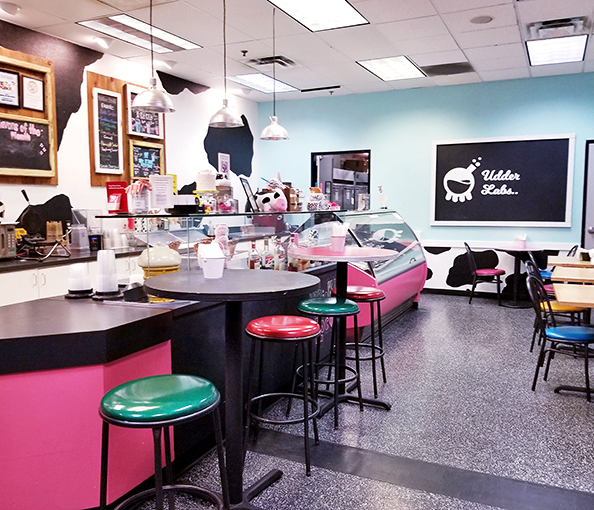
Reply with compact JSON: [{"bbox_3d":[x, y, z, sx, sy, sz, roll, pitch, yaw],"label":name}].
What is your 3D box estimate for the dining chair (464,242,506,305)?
[{"bbox_3d":[2.579,0.260,7.013,0.515,0.850,0.420,3,6,22],"label":"dining chair"}]

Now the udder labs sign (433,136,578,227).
[{"bbox_3d":[2.839,-1.022,7.201,1.860,1.245,0.045,3,7,26],"label":"udder labs sign"}]

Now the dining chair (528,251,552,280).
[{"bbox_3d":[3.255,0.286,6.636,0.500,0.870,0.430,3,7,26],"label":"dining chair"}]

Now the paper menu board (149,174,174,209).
[{"bbox_3d":[-0.842,-0.394,3.175,0.150,0.212,0.020,-3,7,-27],"label":"paper menu board"}]

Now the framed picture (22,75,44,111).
[{"bbox_3d":[-2.648,-1.618,5.123,0.025,0.320,0.240,3,7,27],"label":"framed picture"}]

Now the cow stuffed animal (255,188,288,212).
[{"bbox_3d":[-0.204,-0.442,4.144,0.220,0.190,0.205,-5,8,-43],"label":"cow stuffed animal"}]

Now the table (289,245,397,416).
[{"bbox_3d":[0.320,0.501,3.571,0.755,1.068,0.755,0,6,0],"label":"table"}]

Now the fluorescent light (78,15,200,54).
[{"bbox_3d":[-1.506,-2.192,5.075,0.600,0.070,1.210,3,7,26],"label":"fluorescent light"}]

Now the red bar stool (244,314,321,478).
[{"bbox_3d":[-0.063,0.728,2.746,0.410,0.780,0.410,1,6,10],"label":"red bar stool"}]

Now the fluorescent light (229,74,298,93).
[{"bbox_3d":[-0.442,-2.450,7.266,0.600,0.070,1.210,3,7,26],"label":"fluorescent light"}]

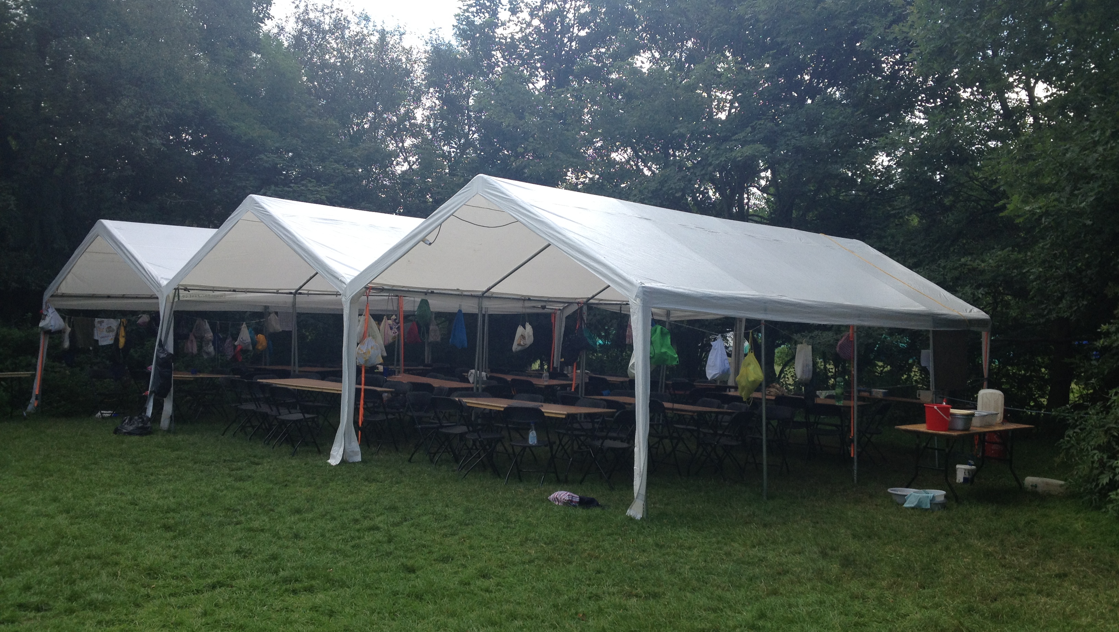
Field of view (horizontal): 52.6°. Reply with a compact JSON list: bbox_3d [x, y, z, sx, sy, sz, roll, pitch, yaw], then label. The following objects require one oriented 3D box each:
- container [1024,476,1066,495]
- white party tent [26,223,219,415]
[{"bbox_3d":[5.420,1.864,12.603,0.480,0.190,0.280,0,-2,24],"label":"container"},{"bbox_3d":[-4.748,0.159,21.233,4.150,3.100,8.050,-1,-2,42],"label":"white party tent"}]

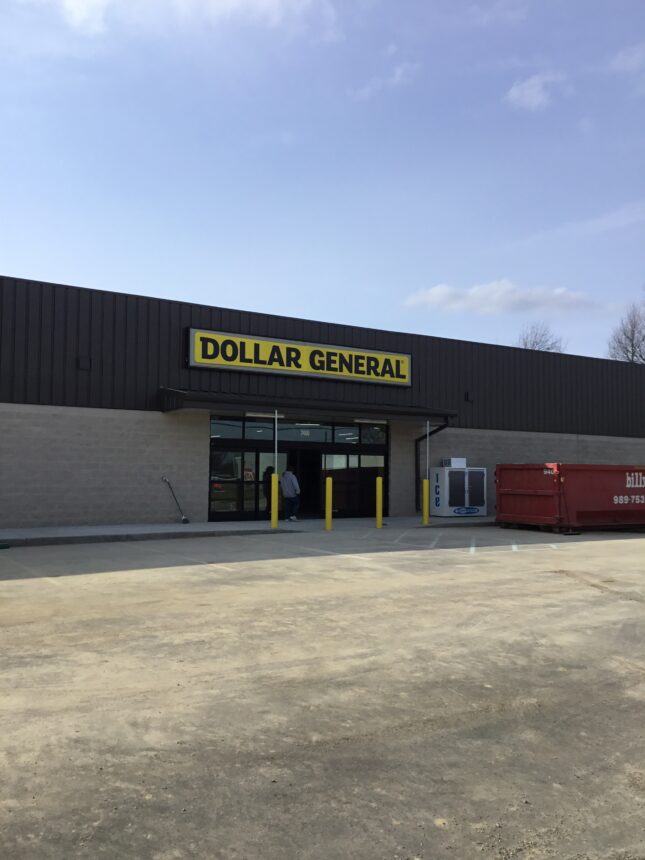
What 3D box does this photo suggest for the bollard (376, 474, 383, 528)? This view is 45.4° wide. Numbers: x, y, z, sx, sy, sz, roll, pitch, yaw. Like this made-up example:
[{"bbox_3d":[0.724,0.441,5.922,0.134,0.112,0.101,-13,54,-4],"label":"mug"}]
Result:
[{"bbox_3d":[1.606,2.043,21.747,0.173,1.430,0.173,1,-3,0],"label":"bollard"}]

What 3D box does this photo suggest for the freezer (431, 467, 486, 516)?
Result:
[{"bbox_3d":[4.591,2.086,26.041,1.890,1.640,0.780,3,-4,-33],"label":"freezer"}]

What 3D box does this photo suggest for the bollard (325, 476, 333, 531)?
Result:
[{"bbox_3d":[0.177,2.002,20.823,0.173,1.440,0.173,3,-4,-33],"label":"bollard"}]

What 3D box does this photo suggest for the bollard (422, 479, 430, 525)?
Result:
[{"bbox_3d":[3.048,2.126,22.677,0.173,1.340,0.173,3,-4,-33],"label":"bollard"}]

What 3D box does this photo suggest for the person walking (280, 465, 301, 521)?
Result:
[{"bbox_3d":[-0.916,1.844,22.688,0.560,1.670,0.420,1,-3,-14],"label":"person walking"}]

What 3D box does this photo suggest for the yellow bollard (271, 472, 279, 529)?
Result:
[{"bbox_3d":[-1.228,1.833,19.922,0.173,1.400,0.173,1,-3,0],"label":"yellow bollard"}]

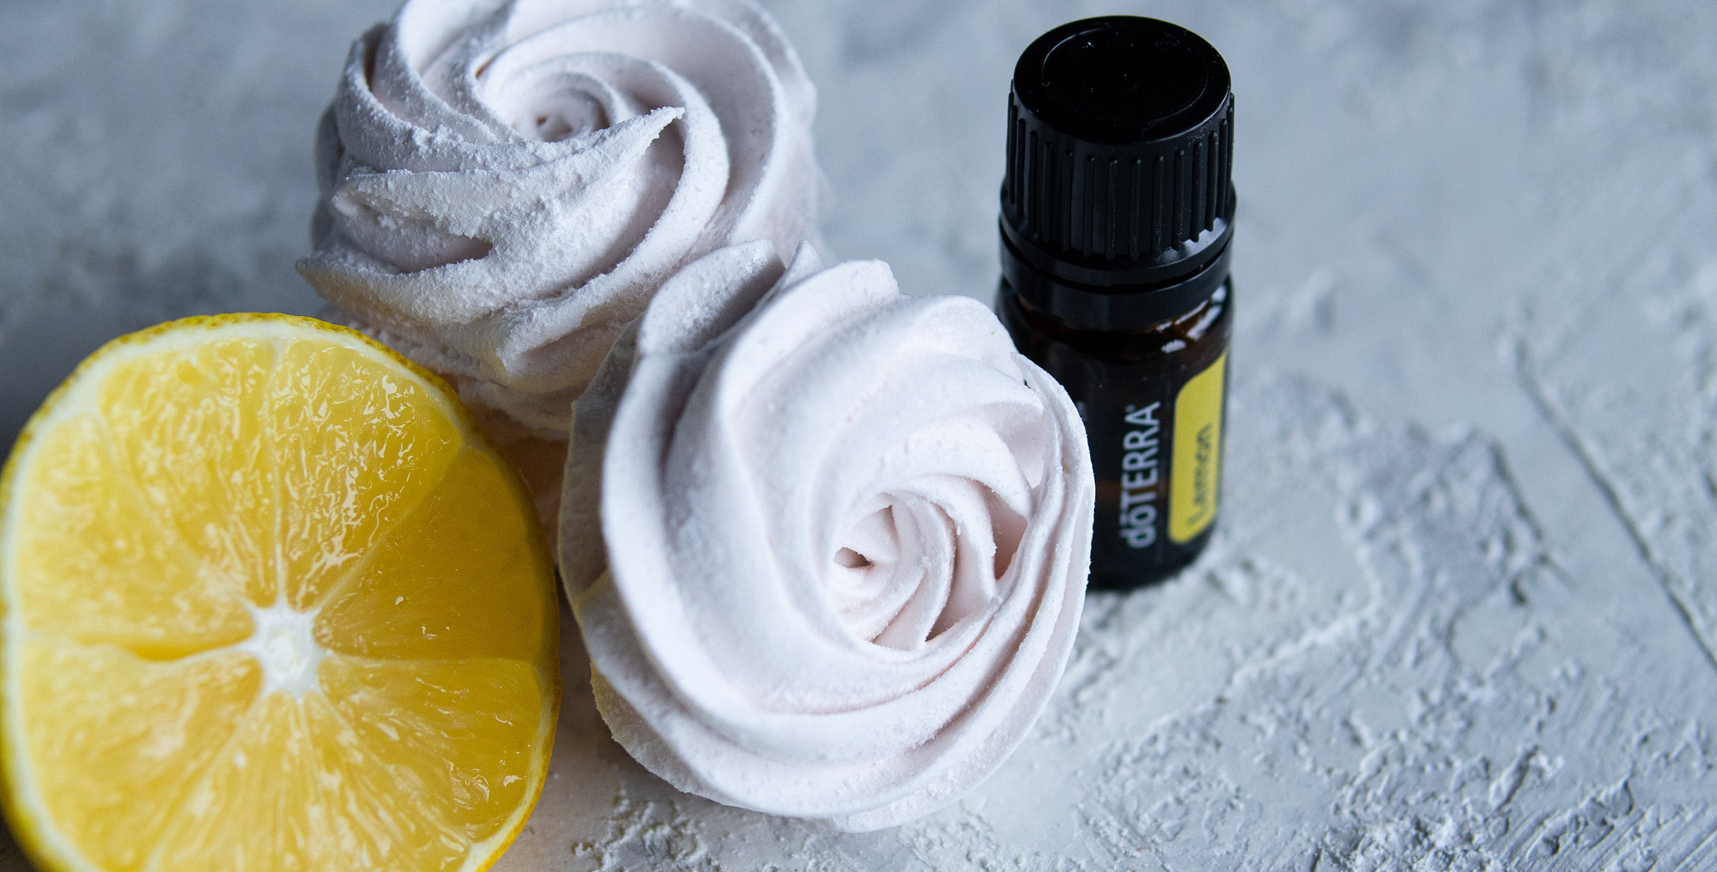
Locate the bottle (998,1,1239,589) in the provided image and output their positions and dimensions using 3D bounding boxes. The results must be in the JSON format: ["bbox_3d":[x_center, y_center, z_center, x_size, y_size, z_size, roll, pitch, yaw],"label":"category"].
[{"bbox_3d":[0.024,-0.012,0.282,0.022,0.054,0.022,-1,42,1],"label":"bottle"}]

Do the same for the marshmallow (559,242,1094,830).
[{"bbox_3d":[-0.002,0.009,0.260,0.049,0.051,0.035,0,8,-11],"label":"marshmallow"}]

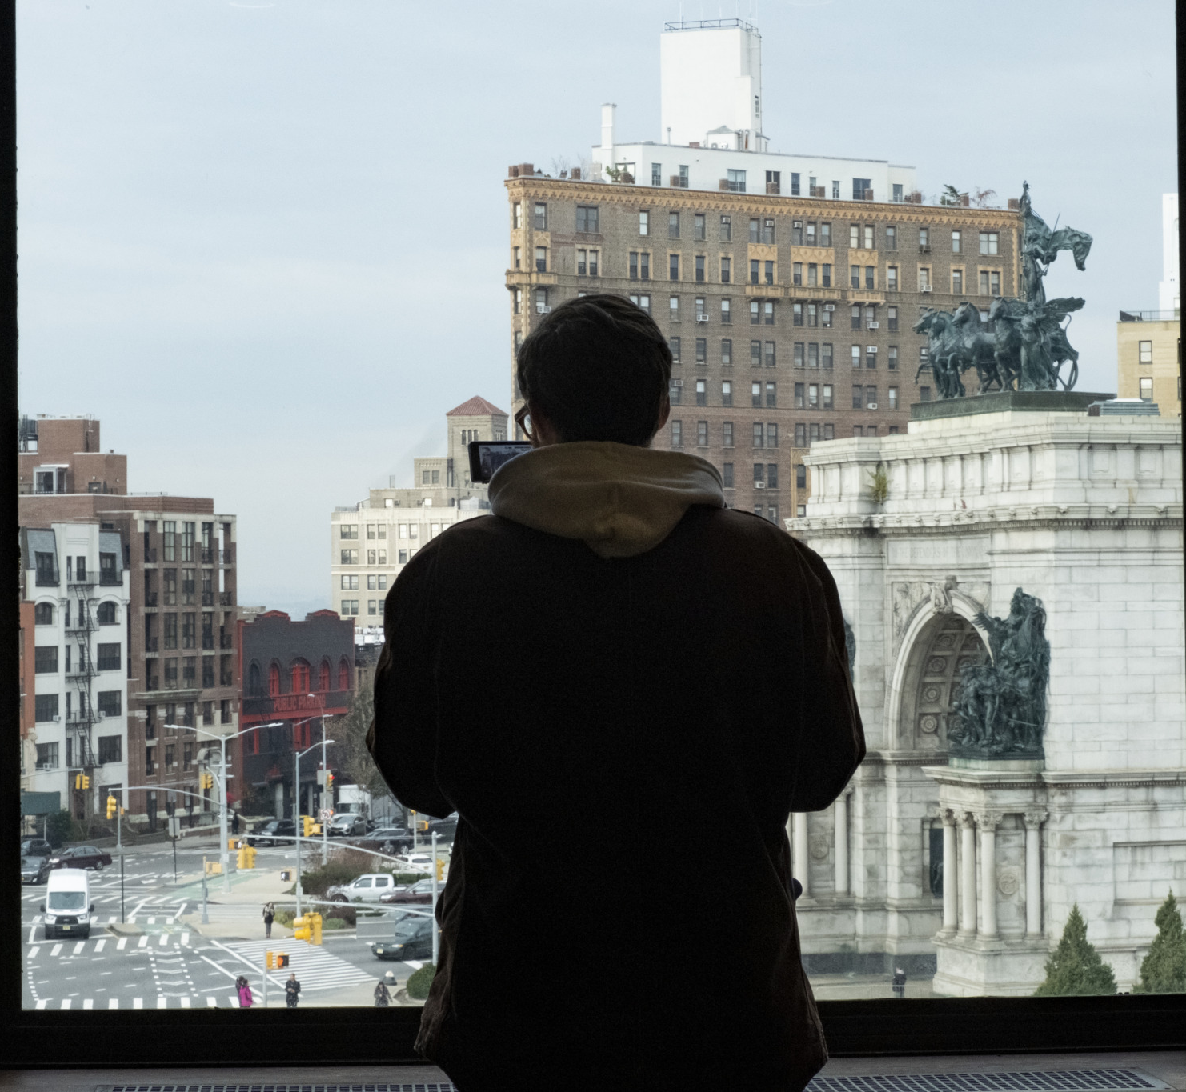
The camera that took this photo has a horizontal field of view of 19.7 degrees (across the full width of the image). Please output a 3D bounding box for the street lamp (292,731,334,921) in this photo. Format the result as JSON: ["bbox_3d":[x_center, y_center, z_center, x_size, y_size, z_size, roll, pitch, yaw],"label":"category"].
[{"bbox_3d":[-13.000,13.630,159.000,0.500,9.130,3.000,0,-1,-36],"label":"street lamp"}]

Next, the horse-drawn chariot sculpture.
[{"bbox_3d":[18.180,-10.952,145.918,6.500,9.300,9.200,0,-1,-19],"label":"horse-drawn chariot sculpture"}]

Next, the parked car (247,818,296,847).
[{"bbox_3d":[-22.860,20.512,243.000,1.900,1.760,4.750,-1,-1,22],"label":"parked car"}]

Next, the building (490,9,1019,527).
[{"bbox_3d":[7.747,-9.974,263.681,47.800,61.000,22.000,0,-1,-33],"label":"building"}]

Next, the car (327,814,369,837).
[{"bbox_3d":[-16.939,19.284,238.200,1.820,1.540,4.500,0,-1,13],"label":"car"}]

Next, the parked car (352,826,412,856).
[{"bbox_3d":[-14.300,20.075,230.800,4.650,1.700,1.850,0,-1,-40],"label":"parked car"}]

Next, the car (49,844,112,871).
[{"bbox_3d":[-31.850,19.460,211.600,1.820,1.460,4.800,-1,-1,45],"label":"car"}]

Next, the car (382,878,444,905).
[{"bbox_3d":[-8.316,17.643,173.222,4.750,1.460,1.840,0,-1,-21],"label":"car"}]

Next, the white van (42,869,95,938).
[{"bbox_3d":[-24.400,16.667,158.986,2.200,2.720,6.000,0,-1,-8],"label":"white van"}]

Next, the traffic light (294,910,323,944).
[{"bbox_3d":[-8.930,11.970,107.000,0.850,1.050,0.650,0,-1,-3],"label":"traffic light"}]

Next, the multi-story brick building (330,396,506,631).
[{"bbox_3d":[-19.600,4.200,428.000,23.000,44.000,20.000,-1,-1,12],"label":"multi-story brick building"}]

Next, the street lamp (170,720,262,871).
[{"bbox_3d":[-19.471,13.904,181.041,6.300,9.000,0.500,0,-1,-7],"label":"street lamp"}]

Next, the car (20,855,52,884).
[{"bbox_3d":[-32.900,19.016,200.500,1.830,1.500,4.600,0,-1,1],"label":"car"}]

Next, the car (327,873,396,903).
[{"bbox_3d":[-11.350,18.096,180.000,5.250,1.770,1.870,0,-1,-10],"label":"car"}]

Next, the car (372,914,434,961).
[{"bbox_3d":[-7.160,17.191,150.119,4.700,1.580,1.860,0,-1,-45],"label":"car"}]

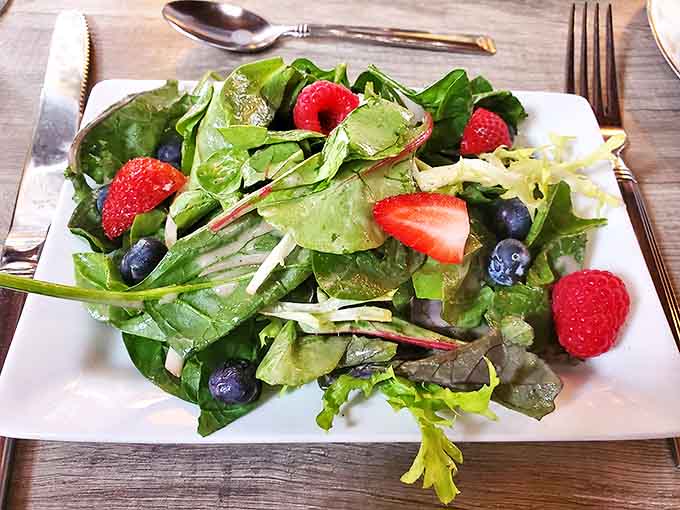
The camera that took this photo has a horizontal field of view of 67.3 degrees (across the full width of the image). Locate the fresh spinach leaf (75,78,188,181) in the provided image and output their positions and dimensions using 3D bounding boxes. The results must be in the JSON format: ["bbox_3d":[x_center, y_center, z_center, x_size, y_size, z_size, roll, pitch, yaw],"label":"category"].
[{"bbox_3d":[-0.096,-0.056,0.234,0.052,0.020,0.044,0,61,0],"label":"fresh spinach leaf"}]

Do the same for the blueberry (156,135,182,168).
[{"bbox_3d":[-0.078,-0.047,0.234,0.016,0.015,0.016,0,61,0],"label":"blueberry"}]

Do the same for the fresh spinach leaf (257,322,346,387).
[{"bbox_3d":[-0.013,0.035,0.183,0.032,0.009,0.022,0,73,0],"label":"fresh spinach leaf"}]

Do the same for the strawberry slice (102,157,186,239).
[{"bbox_3d":[-0.081,-0.024,0.211,0.037,0.017,0.027,-34,50,-5],"label":"strawberry slice"}]

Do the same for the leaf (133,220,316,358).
[{"bbox_3d":[-0.040,0.008,0.168,0.065,0.012,0.040,-23,63,-5],"label":"leaf"}]

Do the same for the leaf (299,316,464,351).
[{"bbox_3d":[0.015,0.028,0.183,0.058,0.007,0.010,4,71,1],"label":"leaf"}]

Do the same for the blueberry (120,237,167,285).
[{"bbox_3d":[-0.067,0.002,0.174,0.015,0.014,0.015,0,57,0],"label":"blueberry"}]

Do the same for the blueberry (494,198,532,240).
[{"bbox_3d":[0.071,-0.015,0.210,0.016,0.016,0.016,0,61,0],"label":"blueberry"}]

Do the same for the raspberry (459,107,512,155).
[{"bbox_3d":[0.066,-0.056,0.232,0.025,0.026,0.025,0,61,0],"label":"raspberry"}]

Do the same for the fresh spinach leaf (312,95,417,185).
[{"bbox_3d":[0.010,-0.046,0.203,0.040,0.015,0.036,0,79,0],"label":"fresh spinach leaf"}]

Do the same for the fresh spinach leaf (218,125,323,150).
[{"bbox_3d":[-0.025,-0.041,0.185,0.038,0.007,0.011,5,63,3],"label":"fresh spinach leaf"}]

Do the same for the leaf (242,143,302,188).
[{"bbox_3d":[-0.024,-0.032,0.181,0.026,0.007,0.015,-30,71,-11],"label":"leaf"}]

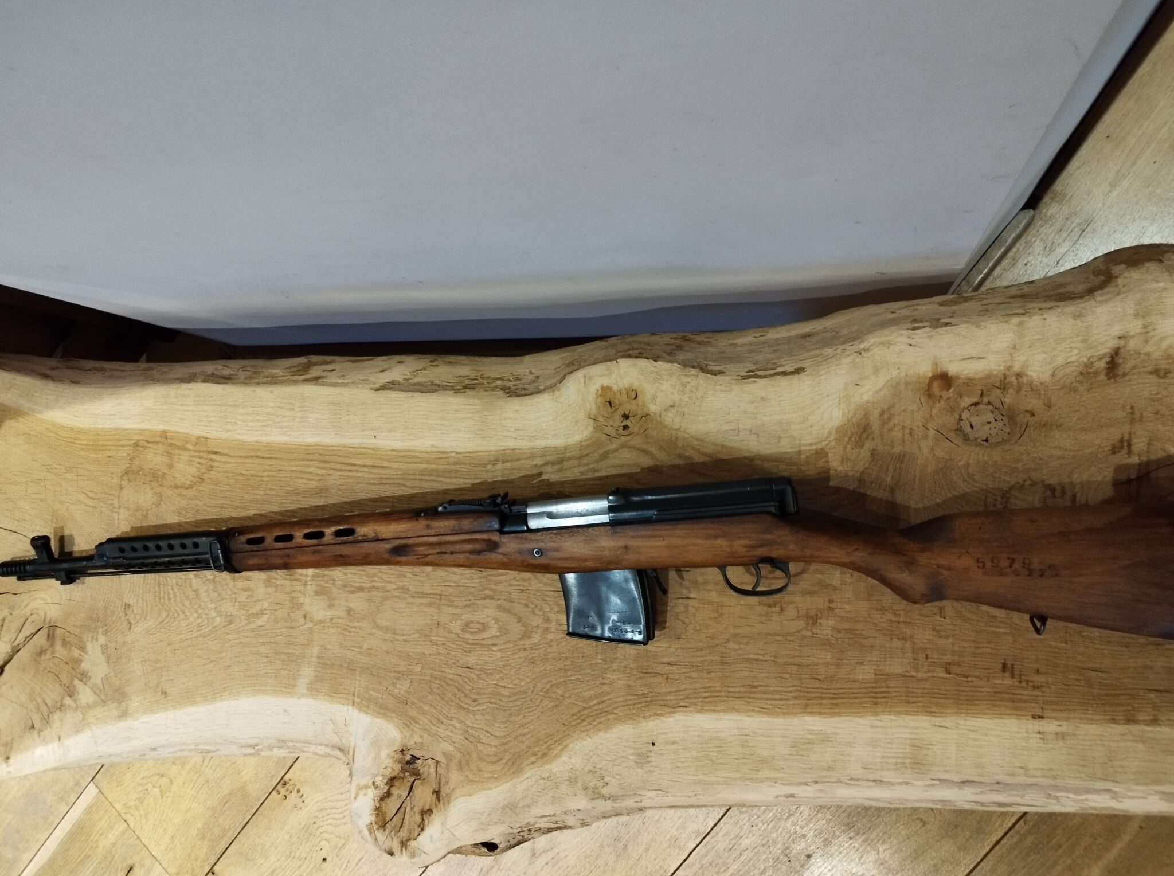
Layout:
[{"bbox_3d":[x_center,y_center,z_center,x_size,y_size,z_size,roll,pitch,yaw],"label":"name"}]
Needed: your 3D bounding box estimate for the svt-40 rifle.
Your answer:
[{"bbox_3d":[-0.094,0.140,0.821,1.226,0.066,0.172,-6,93,14],"label":"svt-40 rifle"}]

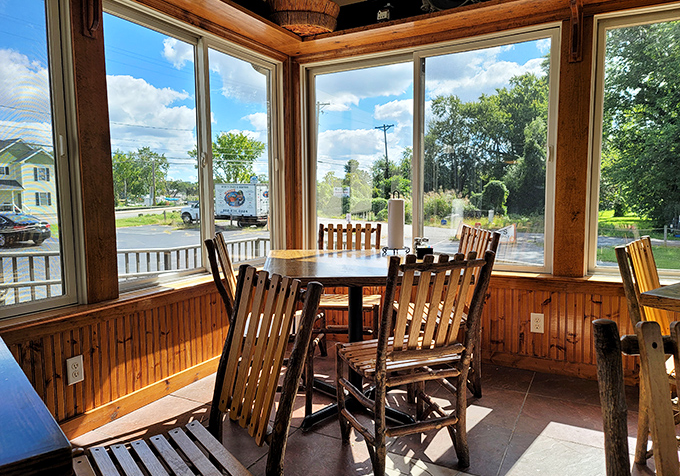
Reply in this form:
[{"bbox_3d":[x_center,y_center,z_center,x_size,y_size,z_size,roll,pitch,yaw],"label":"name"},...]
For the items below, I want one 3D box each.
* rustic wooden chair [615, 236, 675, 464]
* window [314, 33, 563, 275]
[{"bbox_3d":[1.431,0.450,1.962,0.439,0.888,0.524,-5,6,-42],"label":"rustic wooden chair"},{"bbox_3d":[0.511,-0.529,3.279,1.725,1.439,0.100,2,5,28],"label":"window"}]

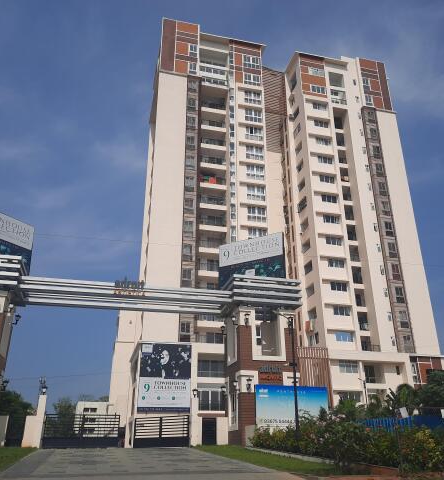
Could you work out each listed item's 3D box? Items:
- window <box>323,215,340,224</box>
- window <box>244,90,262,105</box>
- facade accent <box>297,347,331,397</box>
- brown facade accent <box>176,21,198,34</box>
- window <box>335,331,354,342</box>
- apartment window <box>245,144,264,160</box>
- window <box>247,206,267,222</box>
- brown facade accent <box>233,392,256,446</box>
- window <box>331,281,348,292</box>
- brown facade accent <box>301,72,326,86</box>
[{"bbox_3d":[14.136,-2.588,59.184,2.300,1.180,0.200,6,-25,-13],"label":"window"},{"bbox_3d":[4.346,-19.835,64.642,2.434,2.391,0.200,6,-24,-13],"label":"window"},{"bbox_3d":[9.498,14.073,48.062,3.990,5.770,0.500,6,-24,-13],"label":"facade accent"},{"bbox_3d":[-4.836,-30.074,65.517,3.050,1.870,0.150,6,-25,-13],"label":"brown facade accent"},{"bbox_3d":[14.100,11.165,53.008,2.270,1.090,0.200,6,-25,-13],"label":"window"},{"bbox_3d":[4.325,-11.361,60.317,2.375,1.960,0.150,6,-24,-13],"label":"apartment window"},{"bbox_3d":[4.345,-3.116,56.566,2.430,2.090,0.200,6,-25,-13],"label":"window"},{"bbox_3d":[1.671,12.588,32.488,1.385,3.513,0.600,6,-24,-13],"label":"brown facade accent"},{"bbox_3d":[14.088,5.611,55.495,2.170,1.150,0.200,6,-25,-13],"label":"window"},{"bbox_3d":[13.515,-23.456,67.744,3.870,1.870,0.150,6,-25,-13],"label":"brown facade accent"}]

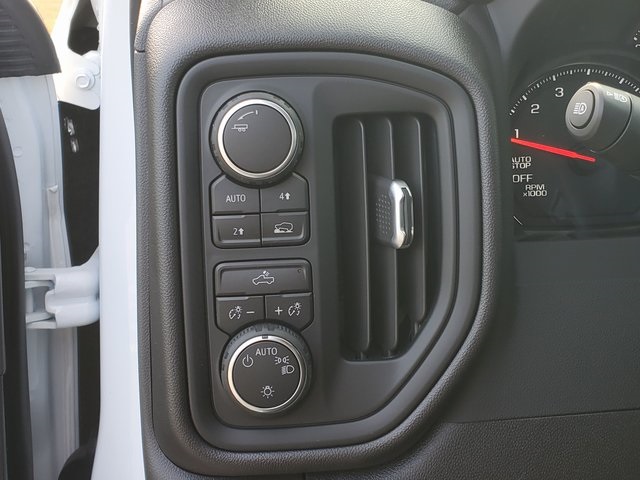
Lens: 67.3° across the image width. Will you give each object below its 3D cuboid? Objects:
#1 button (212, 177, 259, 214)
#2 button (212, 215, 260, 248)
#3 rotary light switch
[{"bbox_3d":[-0.045,-0.024,0.255,0.025,0.019,0.008,-2,3,-4],"label":"button"},{"bbox_3d":[-0.044,-0.005,0.256,0.025,0.017,0.008,-2,3,-4],"label":"button"},{"bbox_3d":[-0.028,0.069,0.255,0.047,0.047,0.018,-2,3,-4],"label":"rotary light switch"}]

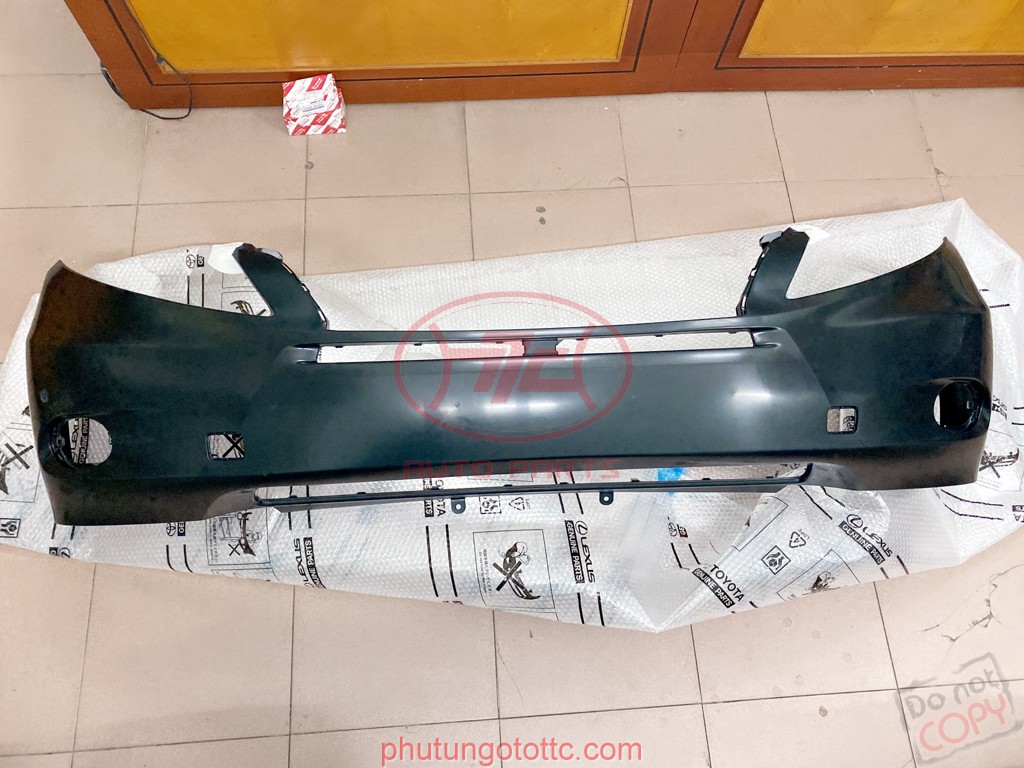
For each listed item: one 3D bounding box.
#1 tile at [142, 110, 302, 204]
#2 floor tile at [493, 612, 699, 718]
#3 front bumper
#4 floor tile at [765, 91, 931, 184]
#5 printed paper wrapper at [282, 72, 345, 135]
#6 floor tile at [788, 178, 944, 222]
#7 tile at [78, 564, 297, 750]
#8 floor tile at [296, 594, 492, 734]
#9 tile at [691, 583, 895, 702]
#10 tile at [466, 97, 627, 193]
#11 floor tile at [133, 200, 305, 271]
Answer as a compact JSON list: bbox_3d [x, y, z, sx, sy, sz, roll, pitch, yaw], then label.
[{"bbox_3d":[-0.716,-0.629,1.943,0.400,0.010,0.400,-3,70,-3],"label":"tile"},{"bbox_3d":[0.162,0.455,1.576,0.400,0.010,0.400,-3,70,-3],"label":"floor tile"},{"bbox_3d":[0.018,-0.067,1.459,1.950,0.550,0.610,-2,79,-3],"label":"front bumper"},{"bbox_3d":[0.879,-0.708,2.038,0.400,0.010,0.400,-3,70,-3],"label":"floor tile"},{"bbox_3d":[-0.491,-0.693,1.914,0.143,0.107,0.094,-3,70,-3],"label":"printed paper wrapper"},{"bbox_3d":[0.906,-0.333,1.900,0.400,0.010,0.400,-3,70,-3],"label":"floor tile"},{"bbox_3d":[-0.636,0.494,1.528,0.400,0.010,0.400,-3,70,-3],"label":"tile"},{"bbox_3d":[-0.237,0.474,1.552,0.400,0.010,0.400,-3,70,-3],"label":"floor tile"},{"bbox_3d":[0.561,0.435,1.600,0.400,0.010,0.400,-3,70,-3],"label":"tile"},{"bbox_3d":[0.082,-0.668,1.991,0.400,0.010,0.400,-3,70,-3],"label":"tile"},{"bbox_3d":[-0.689,-0.255,1.805,0.400,0.010,0.400,-3,70,-3],"label":"floor tile"}]

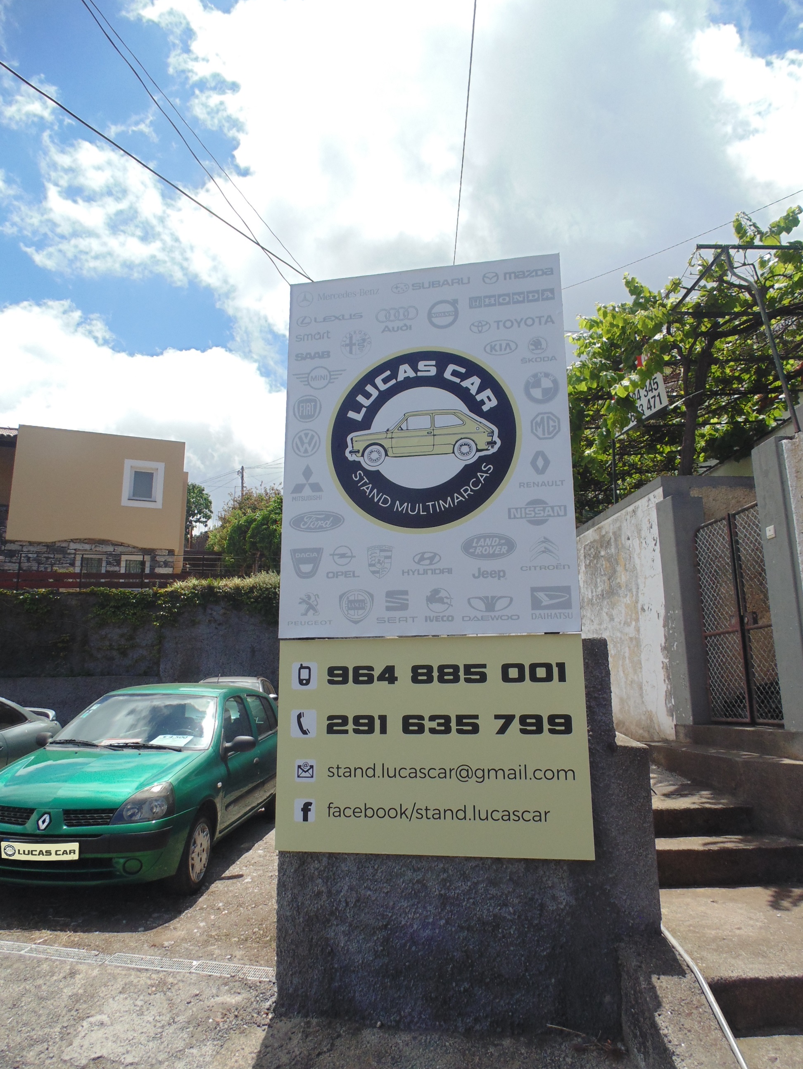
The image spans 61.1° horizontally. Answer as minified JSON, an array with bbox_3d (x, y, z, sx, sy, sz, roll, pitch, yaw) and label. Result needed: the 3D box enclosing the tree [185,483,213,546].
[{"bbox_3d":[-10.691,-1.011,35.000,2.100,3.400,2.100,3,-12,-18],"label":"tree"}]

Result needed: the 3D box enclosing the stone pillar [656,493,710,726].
[{"bbox_3d":[2.685,0.698,6.348,0.290,2.060,0.340,0,-11,-3],"label":"stone pillar"}]

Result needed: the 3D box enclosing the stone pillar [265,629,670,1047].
[{"bbox_3d":[0.315,1.403,3.446,1.742,1.710,0.600,-3,-12,10],"label":"stone pillar"}]

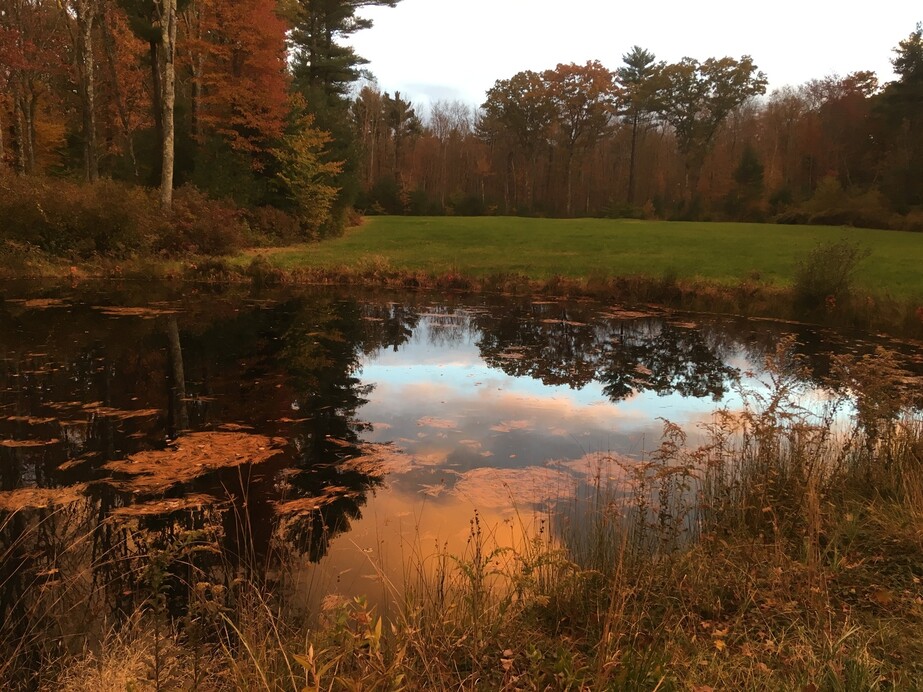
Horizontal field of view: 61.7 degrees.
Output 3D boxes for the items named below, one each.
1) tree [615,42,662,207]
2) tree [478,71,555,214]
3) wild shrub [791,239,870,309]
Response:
[{"bbox_3d":[14.927,-18.269,65.240,3.710,13.280,3.700,4,11,12],"label":"tree"},{"bbox_3d":[4.660,-17.232,65.556,6.440,11.990,6.200,2,11,4],"label":"tree"},{"bbox_3d":[8.930,-1.712,18.712,1.840,1.760,1.600,6,12,25],"label":"wild shrub"}]

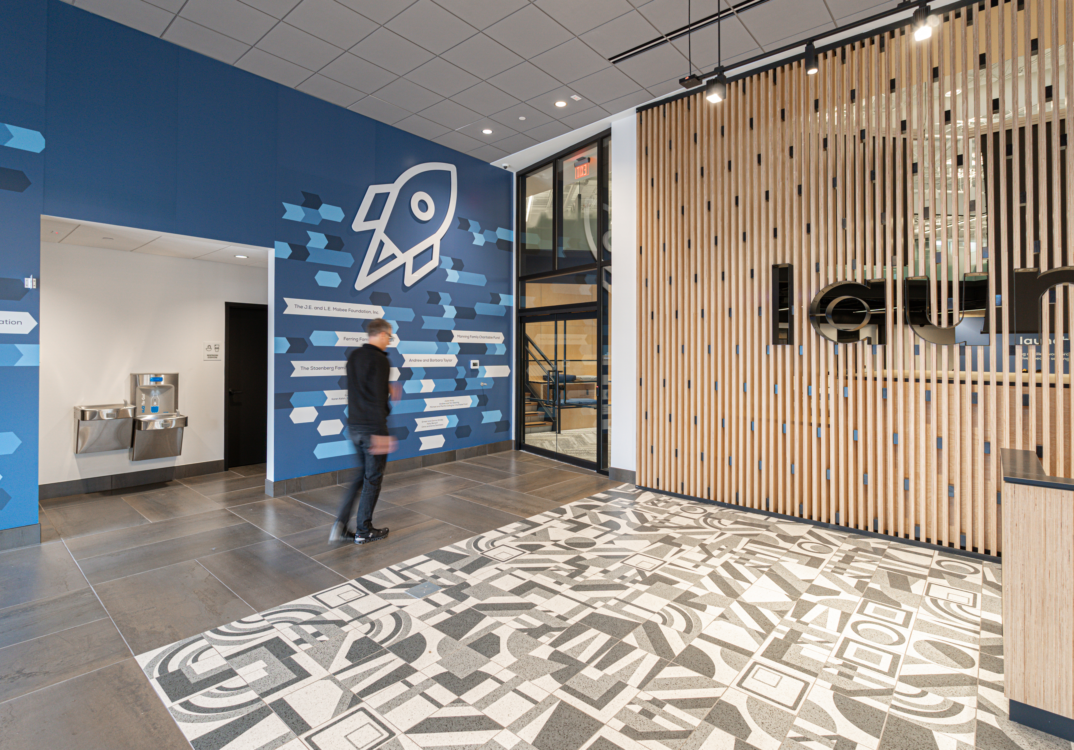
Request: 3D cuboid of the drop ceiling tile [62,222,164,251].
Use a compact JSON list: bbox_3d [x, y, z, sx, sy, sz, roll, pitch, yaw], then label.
[{"bbox_3d":[-4.319,-1.378,5.049,1.260,0.020,0.600,4,5,41],"label":"drop ceiling tile"}]

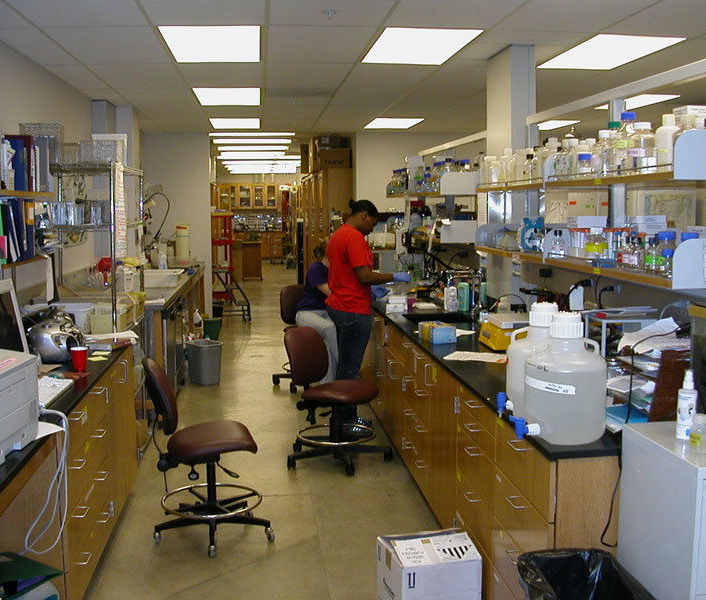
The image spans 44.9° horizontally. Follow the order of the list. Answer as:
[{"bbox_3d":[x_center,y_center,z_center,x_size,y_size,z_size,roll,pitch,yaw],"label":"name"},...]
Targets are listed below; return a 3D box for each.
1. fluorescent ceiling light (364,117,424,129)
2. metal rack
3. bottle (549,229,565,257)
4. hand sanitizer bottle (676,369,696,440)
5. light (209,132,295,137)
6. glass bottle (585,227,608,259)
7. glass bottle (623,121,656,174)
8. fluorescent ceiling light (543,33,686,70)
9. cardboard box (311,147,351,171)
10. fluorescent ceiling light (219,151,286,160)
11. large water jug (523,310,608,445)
[{"bbox_3d":[0.466,-2.081,10.019,0.575,0.060,1.180,-1,6,-6],"label":"fluorescent ceiling light"},{"bbox_3d":[-1.815,0.118,5.852,0.650,2.070,1.320,-1,6,-6],"label":"metal rack"},{"bbox_3d":[0.893,-0.244,3.716,0.057,0.118,0.057,-1,6,-6],"label":"bottle"},{"bbox_3d":[1.092,0.342,2.800,0.064,0.225,0.064,-1,6,-6],"label":"hand sanitizer bottle"},{"bbox_3d":[-1.335,-2.185,11.301,1.200,0.060,0.400,-1,6,-6],"label":"light"},{"bbox_3d":[1.045,-0.242,3.663,0.099,0.131,0.099,-1,6,-6],"label":"glass bottle"},{"bbox_3d":[0.969,-0.504,2.873,0.100,0.177,0.100,-1,6,-6],"label":"glass bottle"},{"bbox_3d":[1.562,-1.543,5.284,0.575,0.060,1.180,-1,6,-6],"label":"fluorescent ceiling light"},{"bbox_3d":[-0.264,-1.906,11.557,0.420,0.270,0.500,-1,6,-6],"label":"cardboard box"},{"bbox_3d":[-1.820,-2.685,15.699,1.200,0.080,0.450,-1,6,-6],"label":"fluorescent ceiling light"},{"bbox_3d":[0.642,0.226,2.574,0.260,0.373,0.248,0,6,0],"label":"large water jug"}]

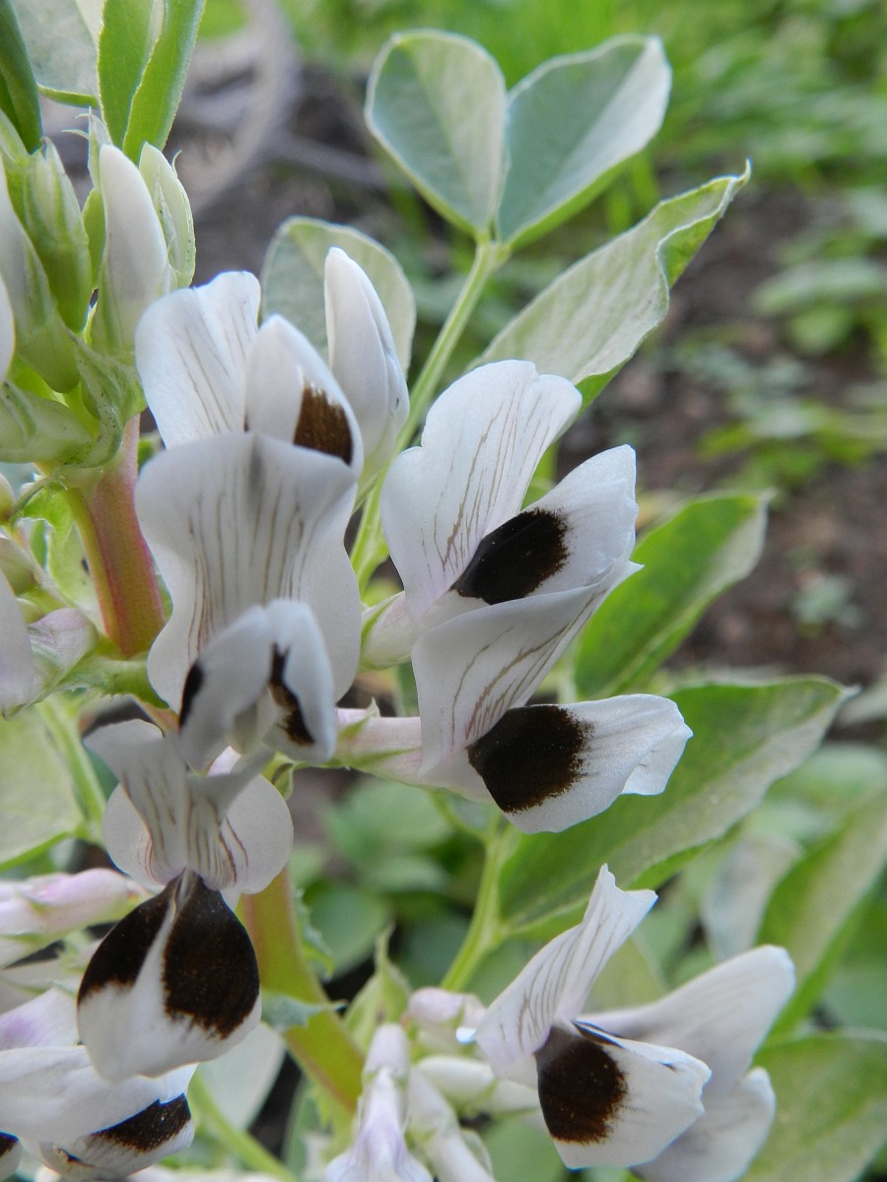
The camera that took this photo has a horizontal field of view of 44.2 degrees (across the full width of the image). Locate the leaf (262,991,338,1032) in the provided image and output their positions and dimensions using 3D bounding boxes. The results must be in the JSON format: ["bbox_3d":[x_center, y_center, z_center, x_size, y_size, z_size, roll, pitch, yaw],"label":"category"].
[{"bbox_3d":[-0.019,0.054,0.142,0.010,0.005,0.005,-1,12,-6],"label":"leaf"}]

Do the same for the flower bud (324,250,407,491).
[{"bbox_3d":[-0.010,-0.030,0.145,0.009,0.031,0.009,-12,-3,0],"label":"flower bud"}]

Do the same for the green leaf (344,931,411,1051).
[{"bbox_3d":[-0.009,0.055,0.150,0.009,0.017,0.006,2,12,-6],"label":"green leaf"}]

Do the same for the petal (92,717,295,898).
[{"bbox_3d":[-0.028,0.024,0.123,0.022,0.019,0.011,0,12,0],"label":"petal"}]

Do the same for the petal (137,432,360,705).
[{"bbox_3d":[-0.023,-0.003,0.128,0.026,0.032,0.013,0,6,-3],"label":"petal"}]

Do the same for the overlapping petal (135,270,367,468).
[{"bbox_3d":[-0.024,-0.028,0.138,0.029,0.027,0.013,-5,-6,-8],"label":"overlapping petal"}]

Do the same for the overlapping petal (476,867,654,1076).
[{"bbox_3d":[0.017,0.053,0.152,0.014,0.031,0.010,33,-4,-39],"label":"overlapping petal"}]

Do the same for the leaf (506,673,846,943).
[{"bbox_3d":[0.034,0.033,0.165,0.062,0.010,0.023,-35,52,-9],"label":"leaf"}]

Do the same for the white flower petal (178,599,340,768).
[{"bbox_3d":[-0.019,0.010,0.112,0.016,0.017,0.013,1,15,-6],"label":"white flower petal"}]

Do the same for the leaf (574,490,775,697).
[{"bbox_3d":[0.034,0.001,0.165,0.014,0.008,0.037,42,84,20],"label":"leaf"}]

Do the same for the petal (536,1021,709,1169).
[{"bbox_3d":[0.022,0.063,0.137,0.019,0.015,0.010,19,6,-16],"label":"petal"}]

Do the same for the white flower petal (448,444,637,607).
[{"bbox_3d":[0.012,-0.008,0.130,0.026,0.013,0.010,-26,6,14],"label":"white flower petal"}]

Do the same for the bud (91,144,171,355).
[{"bbox_3d":[-0.040,-0.044,0.140,0.009,0.026,0.009,-9,6,-16],"label":"bud"}]

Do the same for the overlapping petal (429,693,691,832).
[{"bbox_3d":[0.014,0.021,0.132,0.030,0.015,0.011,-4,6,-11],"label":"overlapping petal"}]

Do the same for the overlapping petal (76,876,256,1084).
[{"bbox_3d":[-0.031,0.044,0.125,0.020,0.022,0.012,3,-6,-1],"label":"overlapping petal"}]

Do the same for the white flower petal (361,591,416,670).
[{"bbox_3d":[-0.007,0.005,0.137,0.009,0.009,0.009,17,12,6],"label":"white flower petal"}]

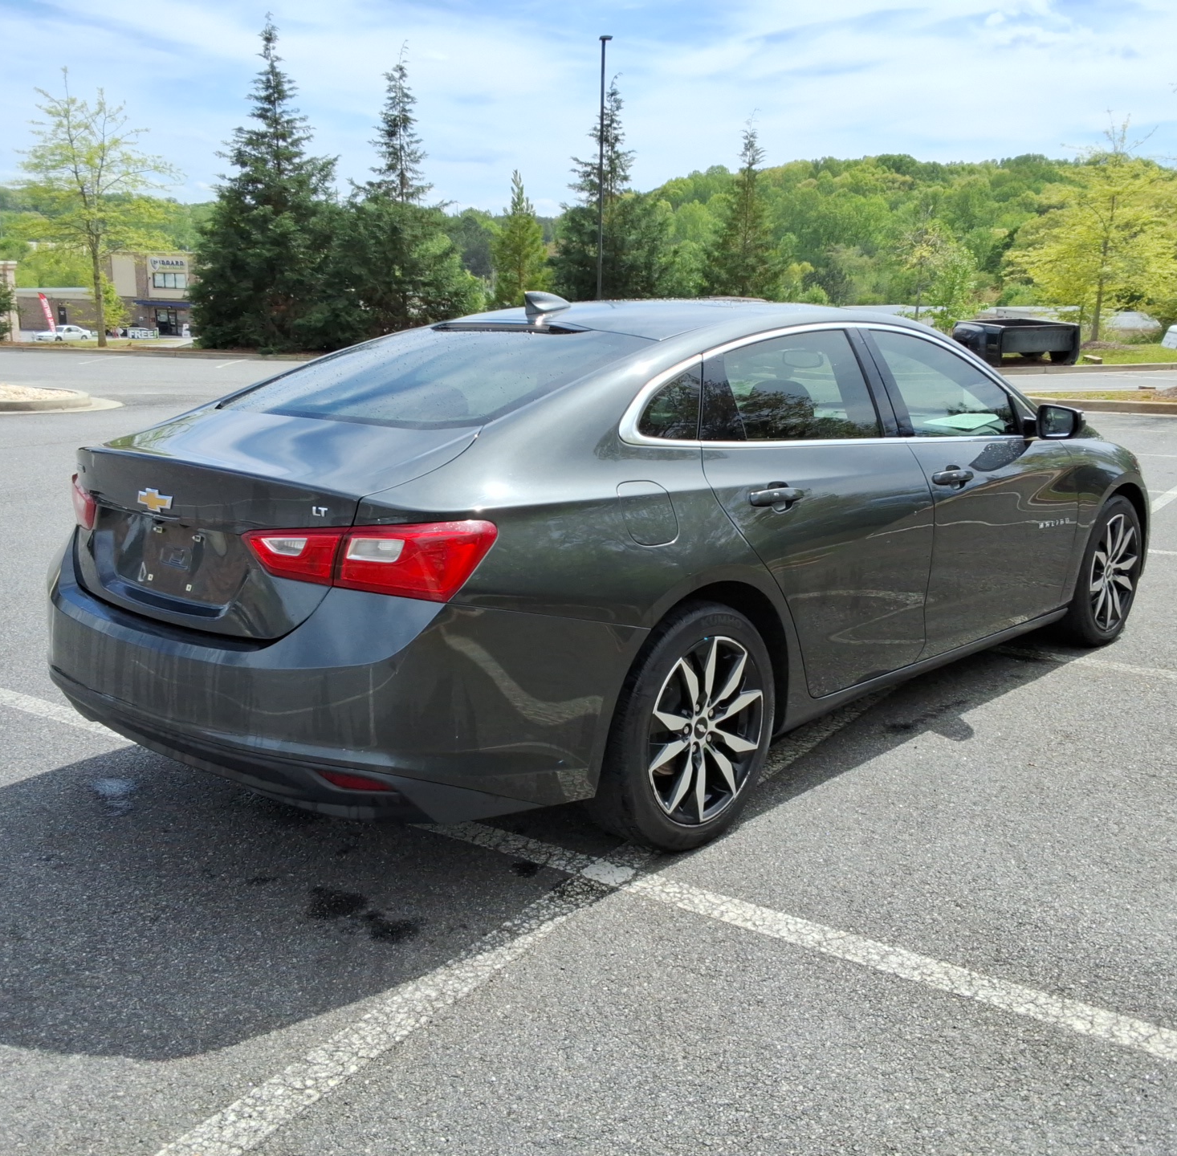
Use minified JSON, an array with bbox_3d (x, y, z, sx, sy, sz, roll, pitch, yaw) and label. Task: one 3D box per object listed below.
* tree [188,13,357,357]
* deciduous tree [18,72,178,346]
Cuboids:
[{"bbox_3d":[-8.519,-10.393,33.601,4.349,8.681,4.349,0,12,0],"label":"tree"},{"bbox_3d":[-13.079,-9.754,33.273,4.274,7.018,4.274,0,12,0],"label":"deciduous tree"}]

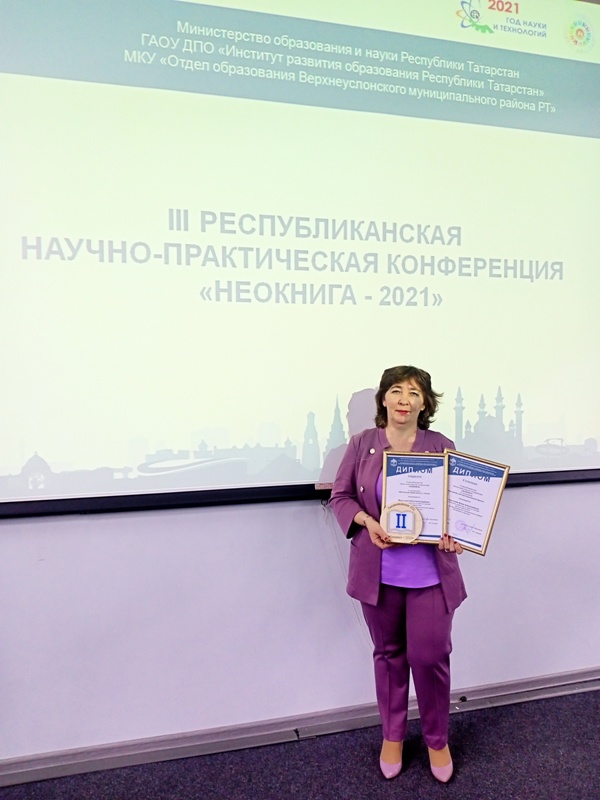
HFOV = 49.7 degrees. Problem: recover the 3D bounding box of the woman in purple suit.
[{"bbox_3d":[0.387,0.645,2.540,0.530,1.580,0.410,0,1,8],"label":"woman in purple suit"}]

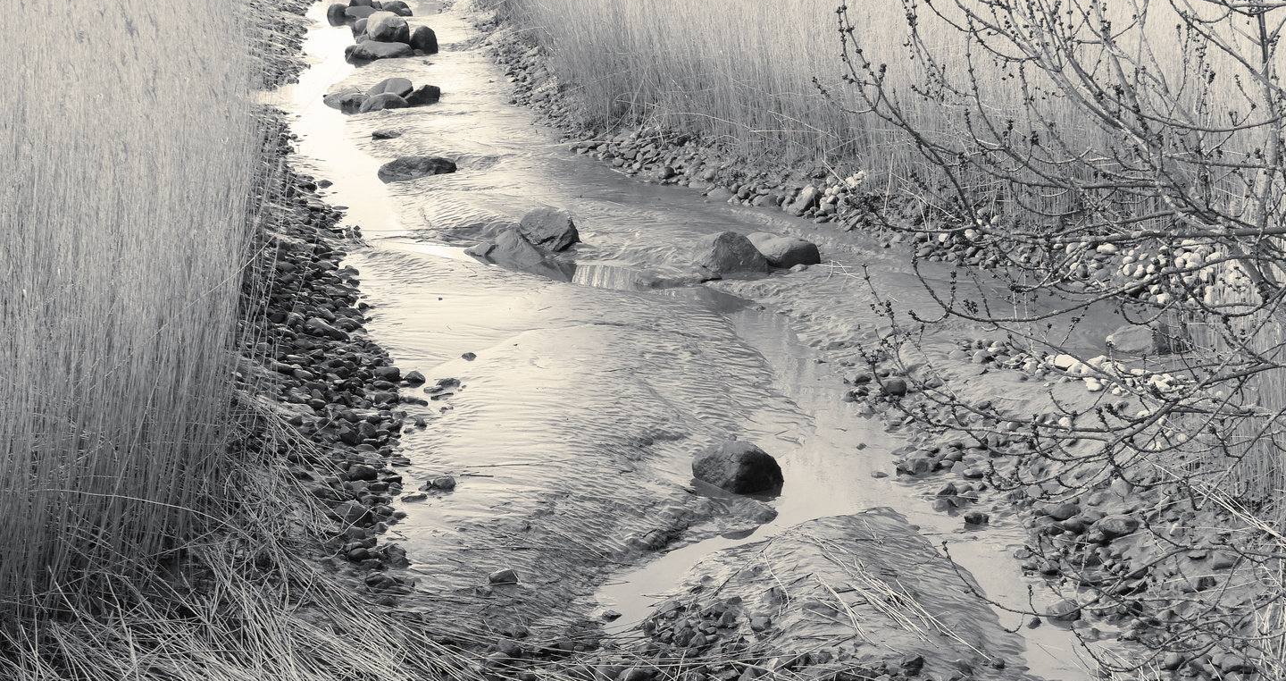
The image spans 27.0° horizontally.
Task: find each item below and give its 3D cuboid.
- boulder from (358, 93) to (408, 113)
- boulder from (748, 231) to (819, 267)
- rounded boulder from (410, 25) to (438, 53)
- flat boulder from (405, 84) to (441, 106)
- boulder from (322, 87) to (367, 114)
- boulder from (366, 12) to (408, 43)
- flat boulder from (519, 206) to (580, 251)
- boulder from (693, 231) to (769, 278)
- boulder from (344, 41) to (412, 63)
[{"bbox_3d":[-3.432,-3.153,35.419,0.670,0.240,0.480,-1,13,-5],"label":"boulder"},{"bbox_3d":[1.319,-0.851,25.182,0.700,0.300,0.540,1,13,3],"label":"boulder"},{"bbox_3d":[-3.442,-4.736,42.032,0.430,0.410,0.420,-1,13,-5],"label":"rounded boulder"},{"bbox_3d":[-2.965,-3.288,35.882,0.540,0.290,0.440,-1,13,-5],"label":"flat boulder"},{"bbox_3d":[-3.963,-3.225,35.705,0.620,0.260,0.480,-1,13,-6],"label":"boulder"},{"bbox_3d":[-4.005,-4.856,41.975,0.660,0.570,0.600,-1,13,-5],"label":"boulder"},{"bbox_3d":[-0.907,-1.082,25.840,0.590,0.390,0.480,0,13,-2],"label":"flat boulder"},{"bbox_3d":[0.824,-0.805,24.778,0.700,0.380,0.580,0,13,2],"label":"boulder"},{"bbox_3d":[-4.047,-4.457,41.201,1.050,0.290,0.620,-1,13,-5],"label":"boulder"}]

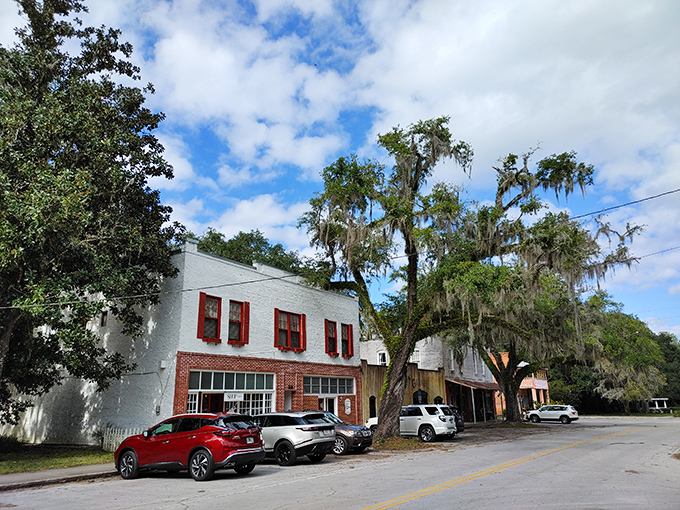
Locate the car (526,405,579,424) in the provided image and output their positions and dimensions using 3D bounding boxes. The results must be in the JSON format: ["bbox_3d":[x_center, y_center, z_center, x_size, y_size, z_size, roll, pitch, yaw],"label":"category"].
[{"bbox_3d":[20.936,15.671,50.314,4.880,1.740,1.940,-11,-18,31],"label":"car"}]

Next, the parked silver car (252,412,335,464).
[{"bbox_3d":[-2.360,6.540,18.400,4.800,1.670,1.970,-12,-19,33],"label":"parked silver car"}]

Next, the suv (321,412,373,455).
[{"bbox_3d":[-0.690,7.680,22.300,4.650,1.670,1.900,-12,-19,33],"label":"suv"}]

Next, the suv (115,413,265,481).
[{"bbox_3d":[-4.410,5.580,15.000,4.890,1.690,1.920,-10,-18,28],"label":"suv"}]

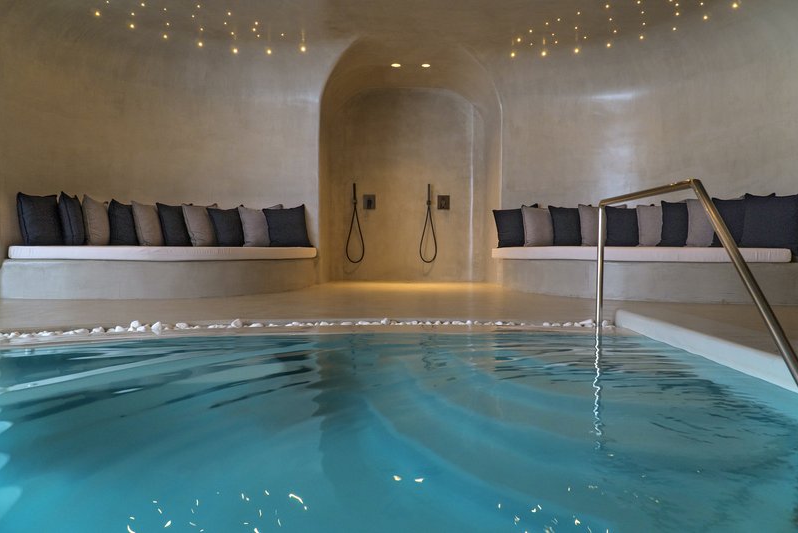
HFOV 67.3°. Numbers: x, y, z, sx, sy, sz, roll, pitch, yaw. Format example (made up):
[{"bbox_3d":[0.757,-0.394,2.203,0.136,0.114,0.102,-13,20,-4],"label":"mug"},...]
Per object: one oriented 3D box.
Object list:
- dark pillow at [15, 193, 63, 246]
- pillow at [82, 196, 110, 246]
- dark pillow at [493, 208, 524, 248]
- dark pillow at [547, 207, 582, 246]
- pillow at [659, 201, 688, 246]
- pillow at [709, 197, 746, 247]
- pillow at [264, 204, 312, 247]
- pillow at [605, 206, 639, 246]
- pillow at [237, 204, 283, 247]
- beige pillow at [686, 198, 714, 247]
[{"bbox_3d":[-3.257,-0.427,5.450,0.150,0.460,0.450,-10,-3,28],"label":"dark pillow"},{"bbox_3d":[-2.865,-0.437,5.700,0.150,0.460,0.460,-12,-3,22],"label":"pillow"},{"bbox_3d":[1.336,-0.455,7.000,0.490,0.460,0.150,0,-14,14],"label":"dark pillow"},{"bbox_3d":[1.896,-0.450,6.750,0.480,0.460,0.160,1,-12,15],"label":"dark pillow"},{"bbox_3d":[2.860,-0.434,6.050,0.490,0.460,0.160,1,-12,29],"label":"pillow"},{"bbox_3d":[3.179,-0.415,5.600,0.500,0.470,0.160,1,-12,36],"label":"pillow"},{"bbox_3d":[-1.234,-0.447,6.700,0.480,0.460,0.150,0,-14,-10],"label":"pillow"},{"bbox_3d":[2.465,-0.439,6.500,0.480,0.460,0.160,1,-12,22],"label":"pillow"},{"bbox_3d":[-1.570,-0.456,6.750,0.480,0.460,0.160,-1,-12,-18],"label":"pillow"},{"bbox_3d":[3.038,-0.429,5.850,0.490,0.460,0.160,1,-12,32],"label":"beige pillow"}]

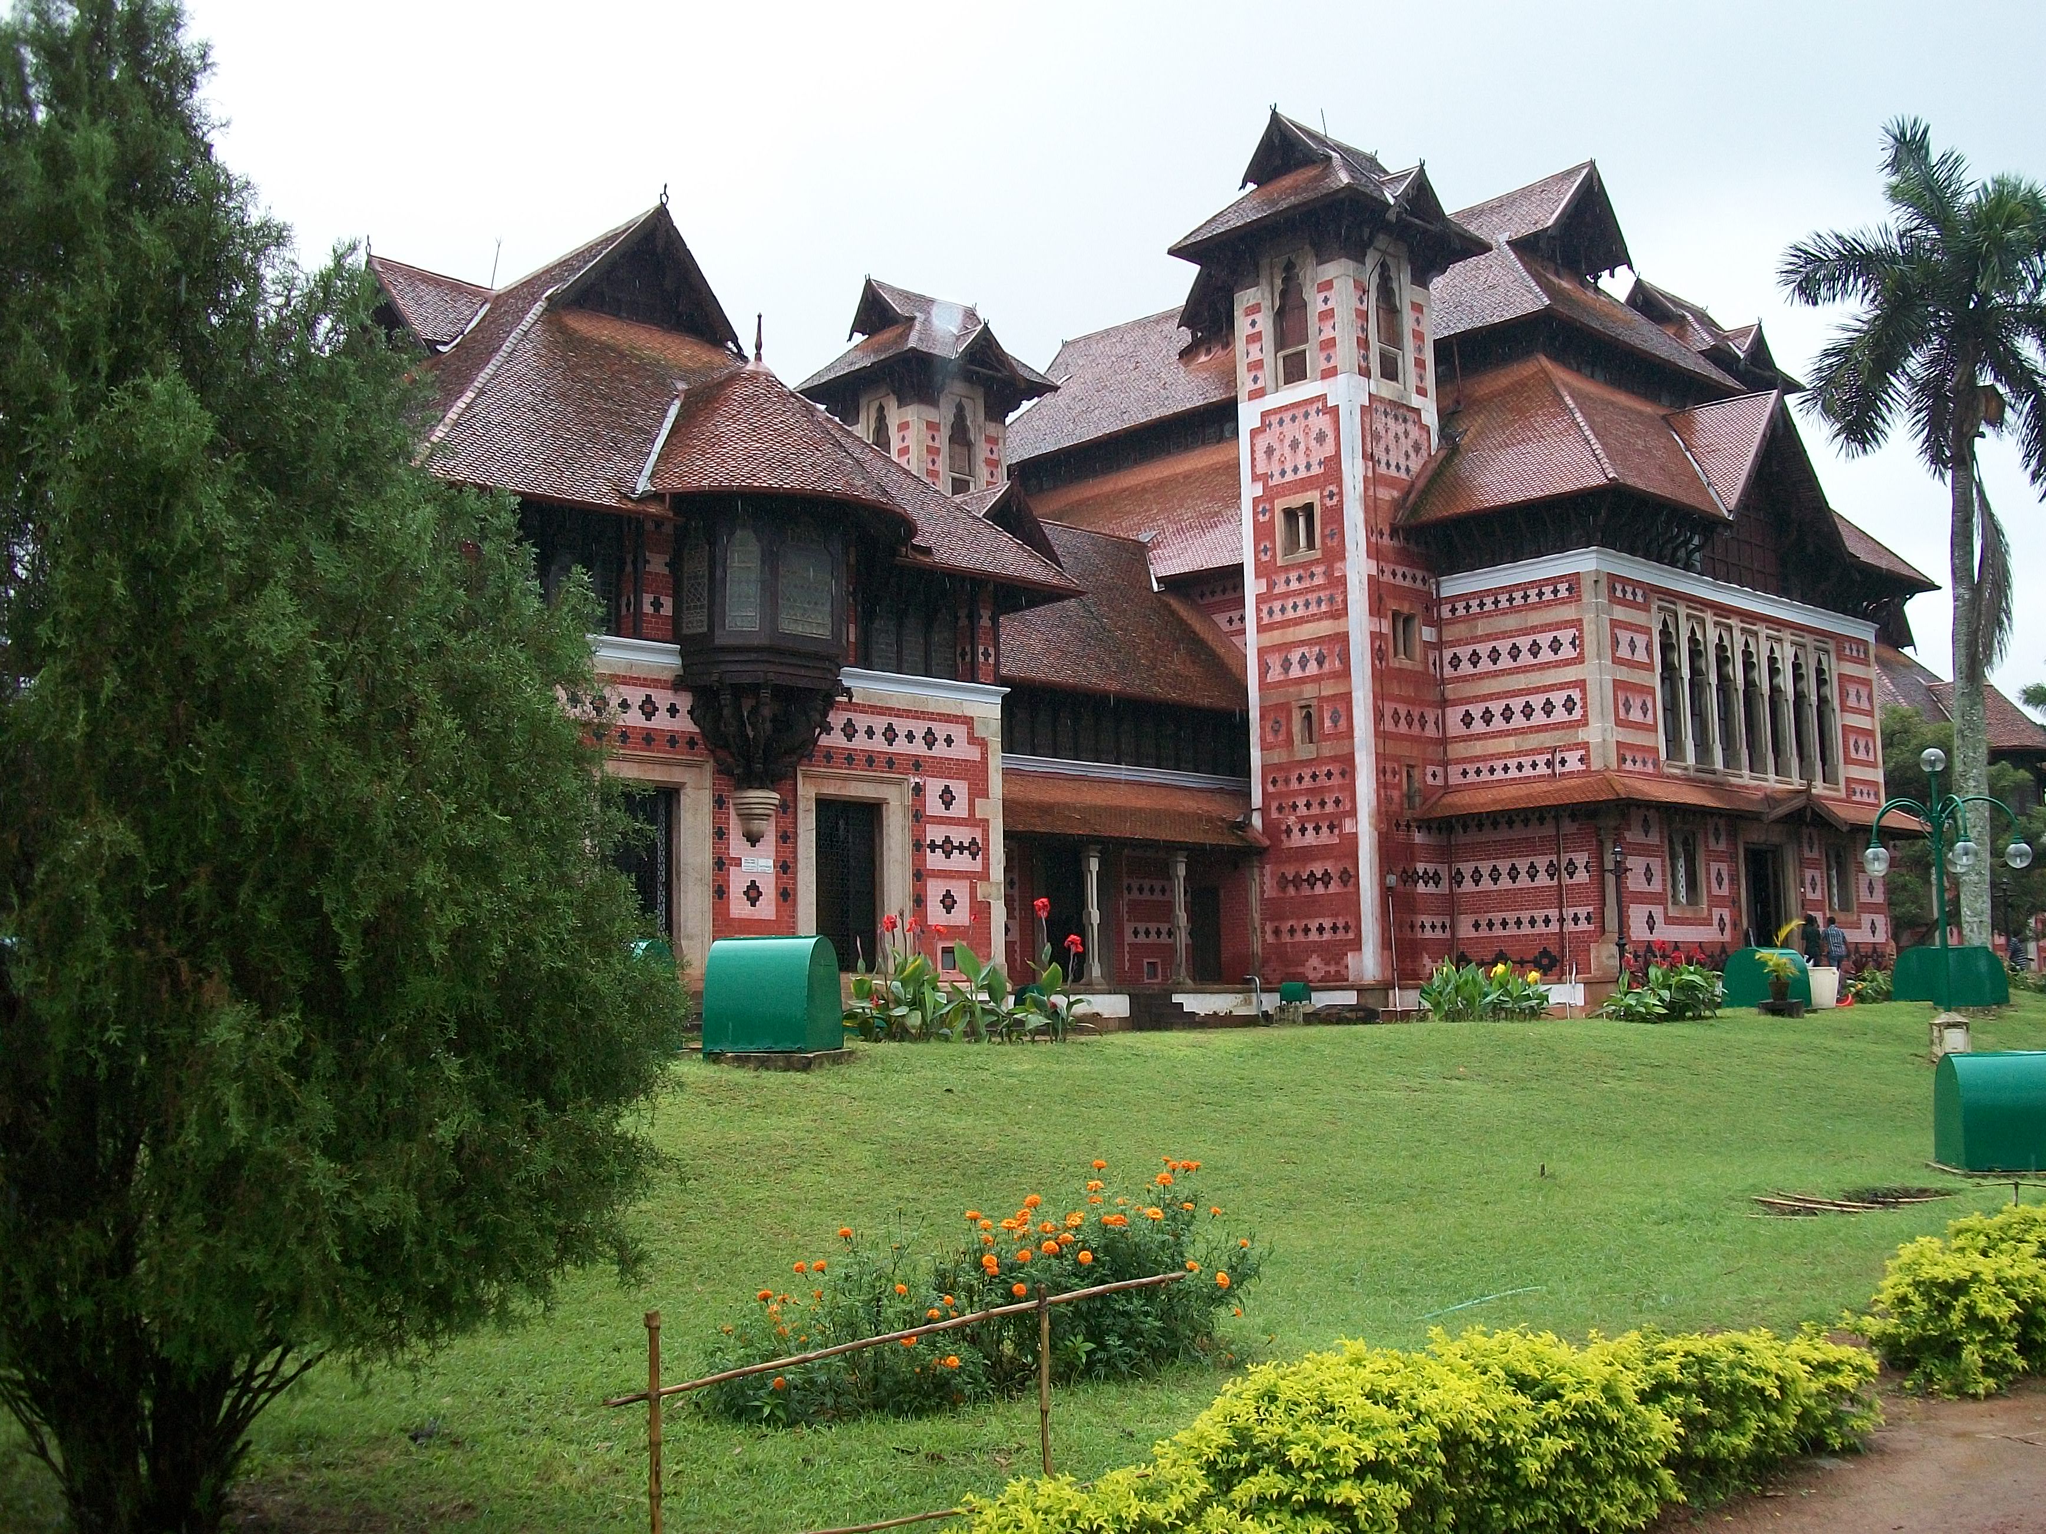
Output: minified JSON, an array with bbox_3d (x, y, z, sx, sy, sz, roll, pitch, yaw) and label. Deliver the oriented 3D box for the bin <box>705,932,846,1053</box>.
[{"bbox_3d":[-2.144,1.948,16.200,0.930,0.970,1.050,-2,-7,10],"label":"bin"}]

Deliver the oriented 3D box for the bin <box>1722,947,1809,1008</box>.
[{"bbox_3d":[12.270,3.460,31.100,0.930,0.970,1.050,3,-8,-31],"label":"bin"}]

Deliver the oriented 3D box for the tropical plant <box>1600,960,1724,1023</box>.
[{"bbox_3d":[10.243,3.598,30.300,1.860,1.020,1.150,-3,-7,18],"label":"tropical plant"}]

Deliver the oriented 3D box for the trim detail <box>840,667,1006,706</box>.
[{"bbox_3d":[-1.518,-1.227,29.295,3.357,0.300,0.280,5,-9,-43],"label":"trim detail"}]

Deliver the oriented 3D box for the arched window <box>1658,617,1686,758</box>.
[{"bbox_3d":[12.894,-1.563,37.582,0.760,2.865,0.280,5,-9,-43],"label":"arched window"}]

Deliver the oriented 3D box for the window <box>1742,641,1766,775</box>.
[{"bbox_3d":[15.416,-1.255,39.917,0.760,2.835,0.280,5,-9,-43],"label":"window"}]

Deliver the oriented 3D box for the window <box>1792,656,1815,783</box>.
[{"bbox_3d":[17.114,-1.111,41.499,0.760,2.839,0.280,5,-9,-43],"label":"window"}]

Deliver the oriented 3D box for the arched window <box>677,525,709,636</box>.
[{"bbox_3d":[-4.614,-2.617,26.437,0.494,1.573,0.120,-4,-7,22],"label":"arched window"}]

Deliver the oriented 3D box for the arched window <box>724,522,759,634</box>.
[{"bbox_3d":[-3.888,-2.628,26.212,0.463,1.536,0.120,-1,-7,-2],"label":"arched window"}]

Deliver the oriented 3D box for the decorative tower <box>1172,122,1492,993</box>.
[{"bbox_3d":[6.560,-4.372,38.576,4.800,18.050,4.700,5,-9,-43],"label":"decorative tower"}]

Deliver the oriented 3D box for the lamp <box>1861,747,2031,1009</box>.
[{"bbox_3d":[11.411,1.361,23.299,1.880,3.218,1.950,-4,-8,26],"label":"lamp"}]

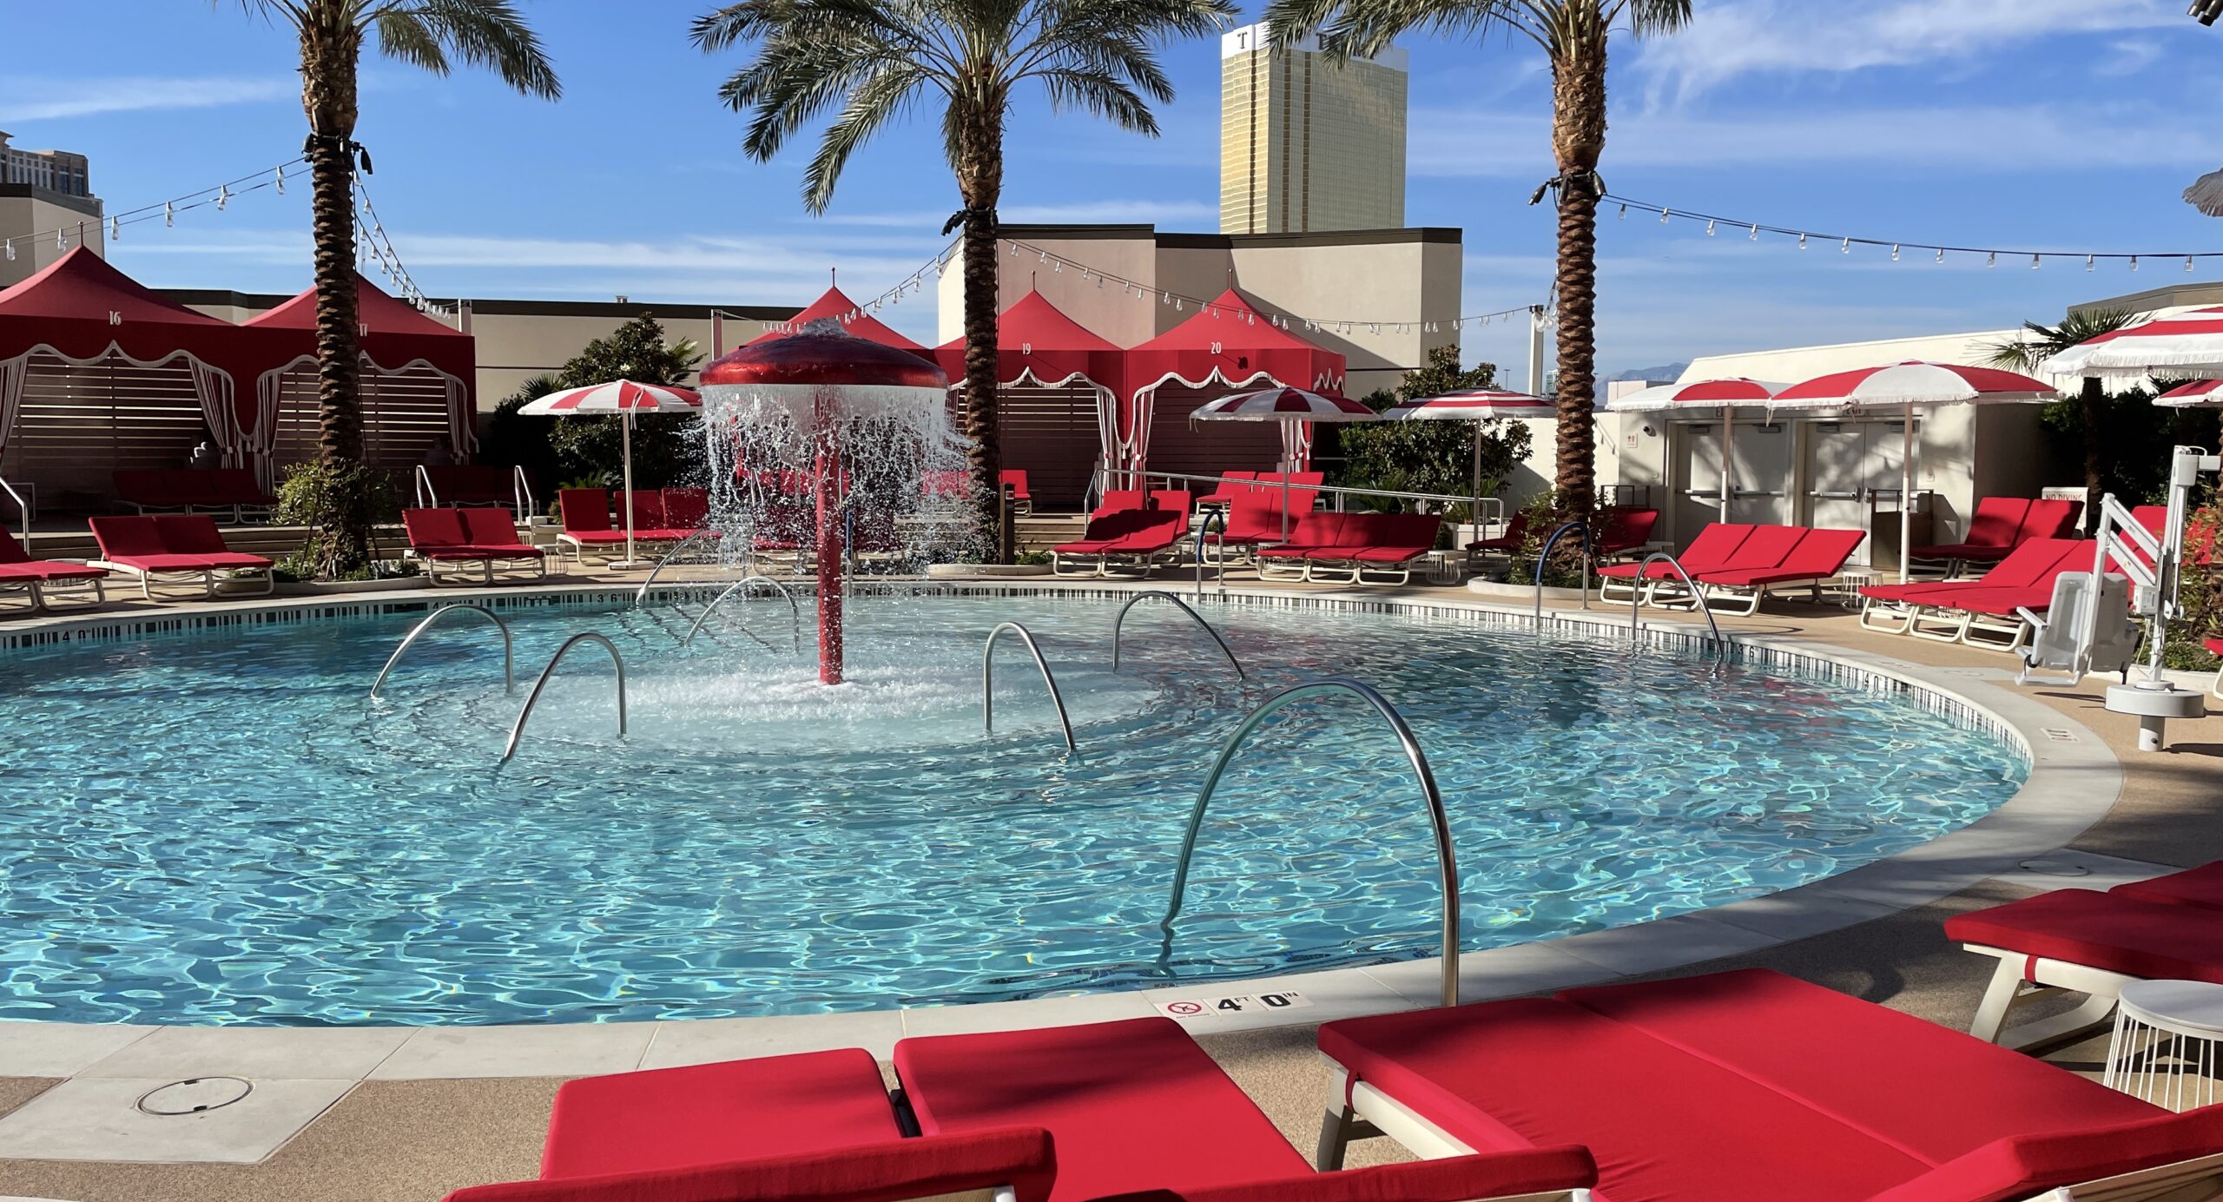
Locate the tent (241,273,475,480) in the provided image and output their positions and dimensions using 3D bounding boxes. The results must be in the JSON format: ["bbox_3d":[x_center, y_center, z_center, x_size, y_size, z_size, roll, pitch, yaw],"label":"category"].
[{"bbox_3d":[-12.866,-3.506,27.791,3.438,4.250,3.100,-4,6,-39],"label":"tent"}]

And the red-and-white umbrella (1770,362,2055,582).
[{"bbox_3d":[8.063,-1.173,16.908,2.850,2.540,2.850,0,5,0],"label":"red-and-white umbrella"}]

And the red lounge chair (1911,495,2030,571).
[{"bbox_3d":[11.290,-0.836,21.940,1.800,0.970,0.651,-3,6,-27],"label":"red lounge chair"}]

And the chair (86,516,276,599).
[{"bbox_3d":[-10.694,-0.536,19.183,1.880,0.870,1.302,4,7,41],"label":"chair"}]

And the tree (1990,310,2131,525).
[{"bbox_3d":[14.771,-2.524,25.075,2.700,3.850,2.700,3,6,30],"label":"tree"}]

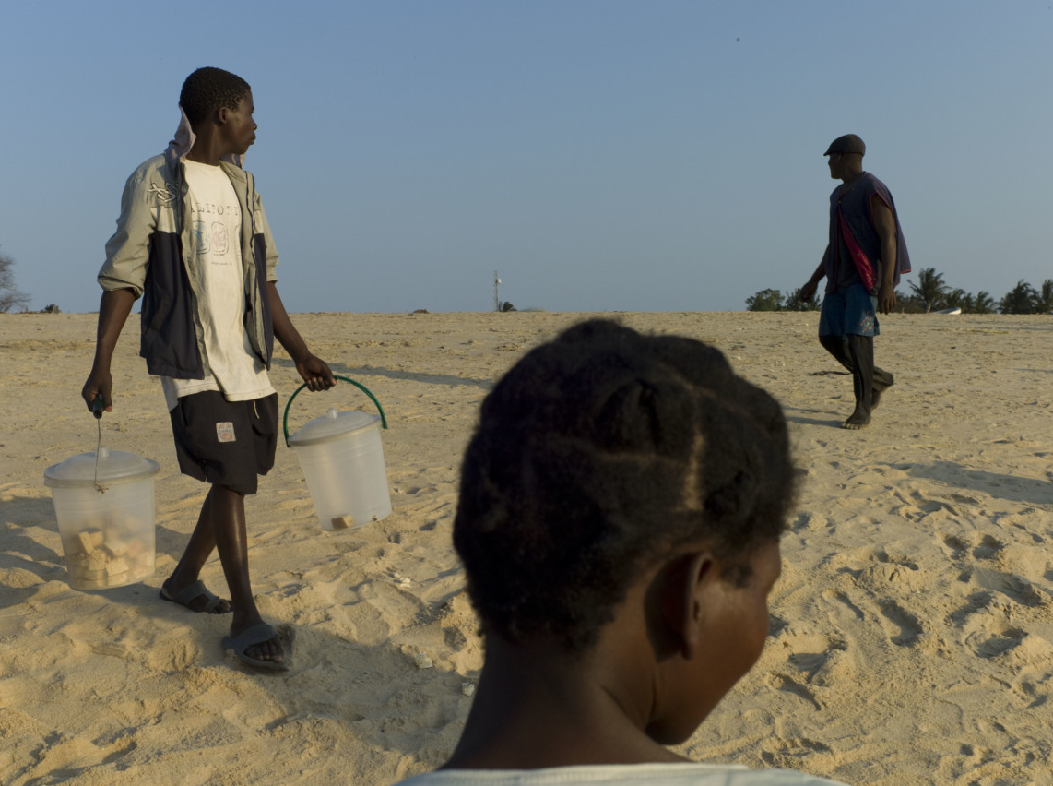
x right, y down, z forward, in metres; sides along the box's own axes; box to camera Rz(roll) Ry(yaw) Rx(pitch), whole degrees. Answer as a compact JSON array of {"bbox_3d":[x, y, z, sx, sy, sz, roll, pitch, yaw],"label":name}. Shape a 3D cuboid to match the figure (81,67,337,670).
[{"bbox_3d":[-0.920,-0.085,3.250,0.760,1.670,0.640,-4,5,-45],"label":"figure"}]

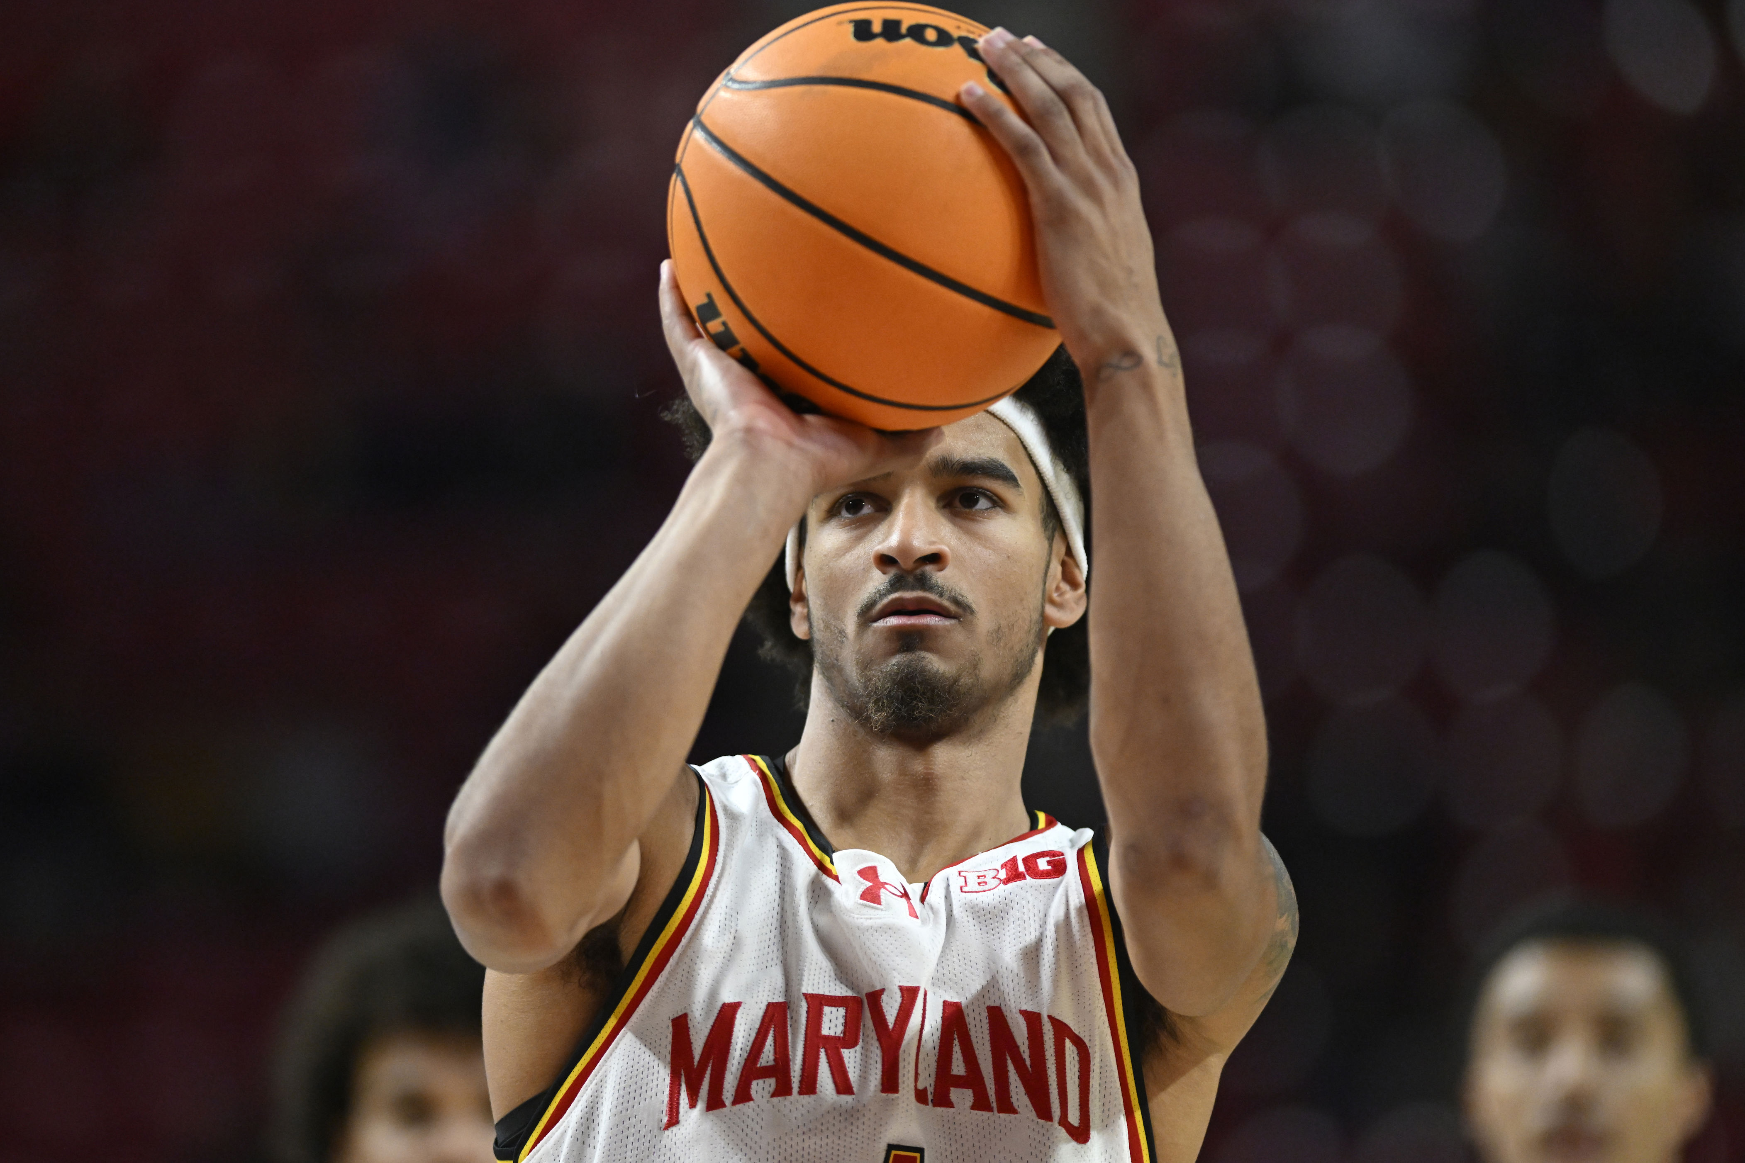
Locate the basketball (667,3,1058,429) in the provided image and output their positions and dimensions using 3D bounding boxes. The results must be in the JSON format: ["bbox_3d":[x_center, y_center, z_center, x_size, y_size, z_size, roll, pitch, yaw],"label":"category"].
[{"bbox_3d":[0.007,-0.204,8.130,0.241,0.241,0.241,0,-7,0],"label":"basketball"}]

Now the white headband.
[{"bbox_3d":[0.037,-0.035,8.360,0.176,0.060,0.195,-3,-42,8],"label":"white headband"}]

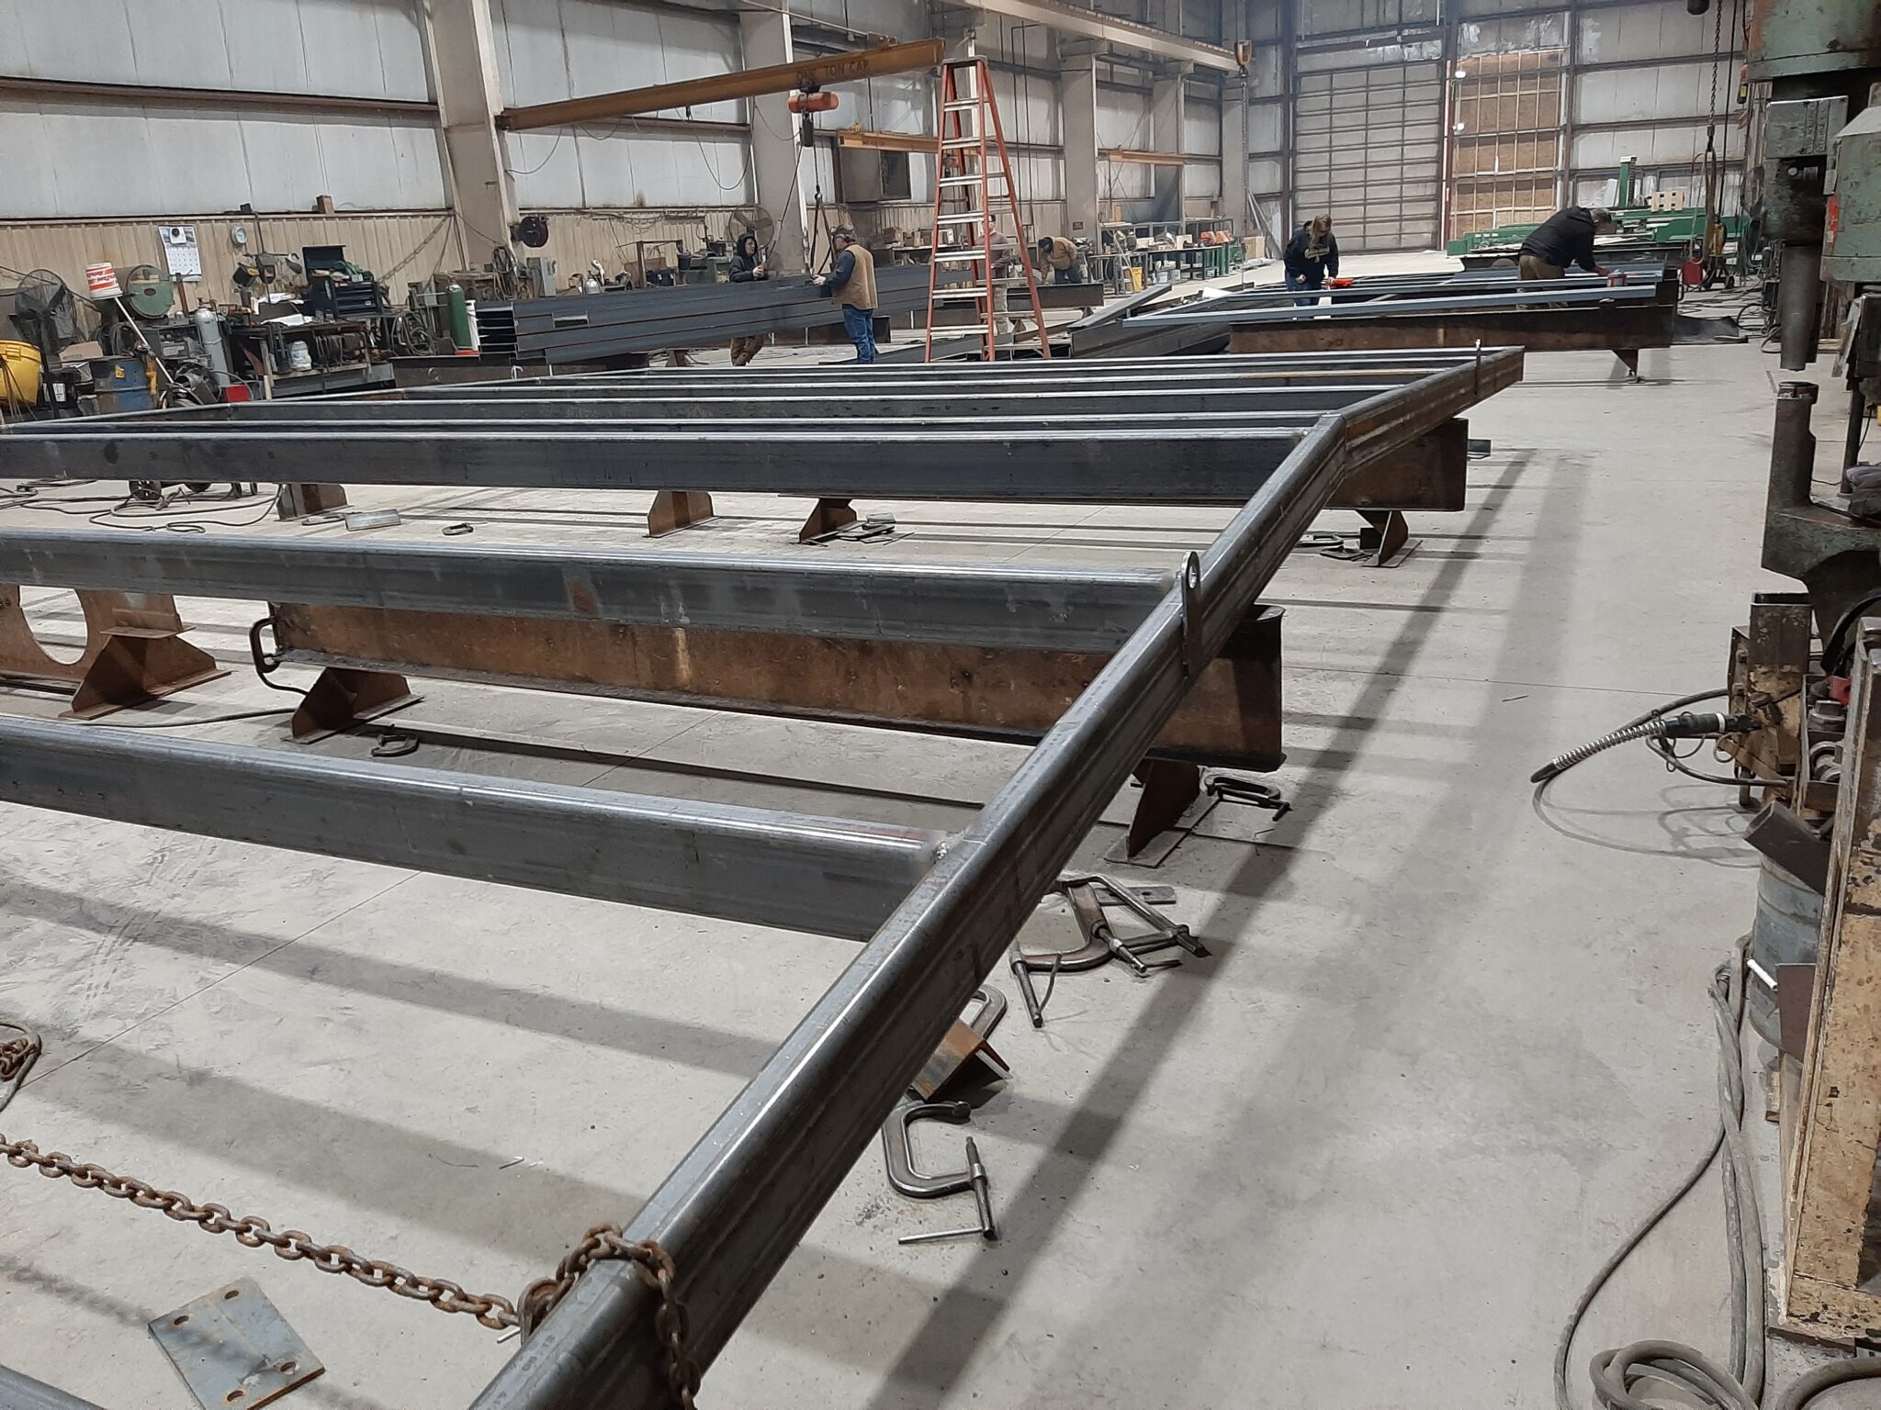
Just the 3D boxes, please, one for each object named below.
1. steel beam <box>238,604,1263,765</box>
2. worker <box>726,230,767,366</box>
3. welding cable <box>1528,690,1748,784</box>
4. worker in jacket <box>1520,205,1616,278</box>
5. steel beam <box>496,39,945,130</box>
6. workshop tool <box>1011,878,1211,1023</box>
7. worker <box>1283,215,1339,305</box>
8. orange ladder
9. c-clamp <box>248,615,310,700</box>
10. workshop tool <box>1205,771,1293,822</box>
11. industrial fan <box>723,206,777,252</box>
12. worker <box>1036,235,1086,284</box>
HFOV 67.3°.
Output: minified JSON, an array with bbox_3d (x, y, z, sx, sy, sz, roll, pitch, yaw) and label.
[{"bbox_3d":[-0.827,-0.207,4.490,3.800,0.410,0.150,6,21,26],"label":"steel beam"},{"bbox_3d":[-2.471,-5.130,18.107,0.460,1.730,0.500,7,21,28],"label":"worker"},{"bbox_3d":[1.942,0.092,3.909,0.560,0.280,0.240,6,21,26],"label":"welding cable"},{"bbox_3d":[6.090,-4.087,13.760,0.880,1.460,0.580,-10,19,-18],"label":"worker in jacket"},{"bbox_3d":[-3.078,-7.837,18.005,7.375,0.320,0.160,8,22,32],"label":"steel beam"},{"bbox_3d":[0.358,0.537,3.203,0.430,0.110,0.580,6,21,26],"label":"workshop tool"},{"bbox_3d":[4.341,-4.907,16.465,0.620,1.520,0.550,-6,19,-6],"label":"worker"},{"bbox_3d":[0.342,-3.876,11.931,0.680,2.930,1.550,5,20,24],"label":"orange ladder"},{"bbox_3d":[-2.446,-0.176,5.220,0.190,0.280,0.100,-12,20,-24],"label":"c-clamp"},{"bbox_3d":[0.860,0.258,4.000,0.280,0.070,0.220,6,21,26],"label":"workshop tool"},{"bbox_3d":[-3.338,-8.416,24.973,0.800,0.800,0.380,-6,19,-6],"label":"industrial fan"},{"bbox_3d":[1.903,-6.802,22.732,0.760,1.430,0.580,-9,19,-15],"label":"worker"}]

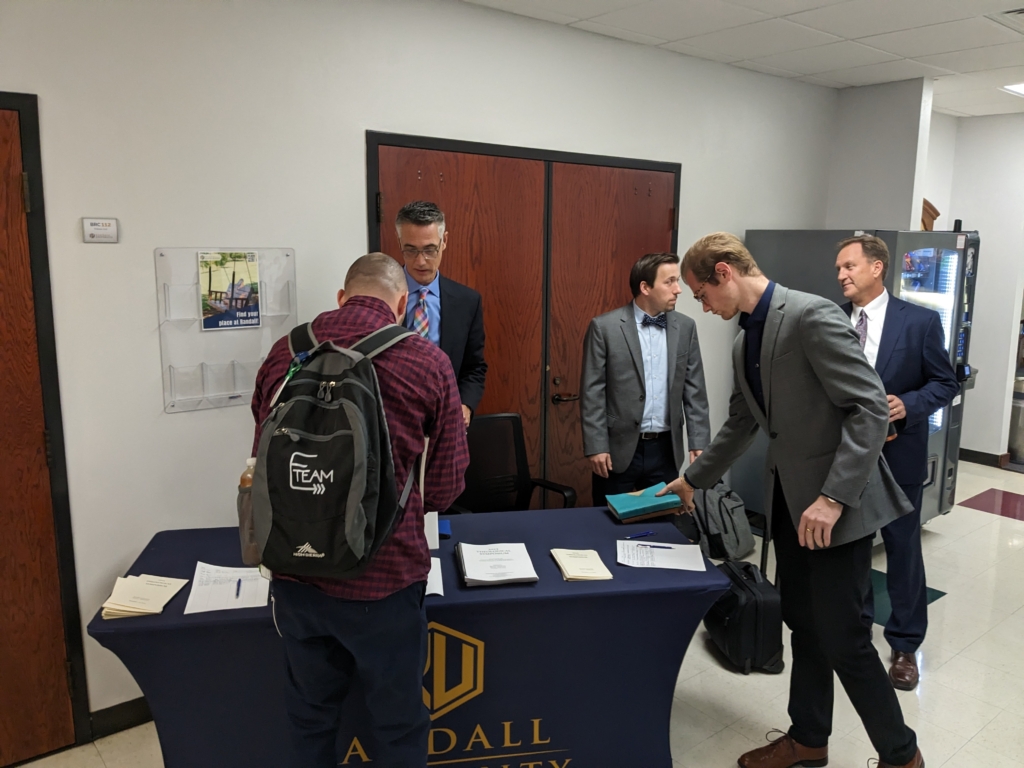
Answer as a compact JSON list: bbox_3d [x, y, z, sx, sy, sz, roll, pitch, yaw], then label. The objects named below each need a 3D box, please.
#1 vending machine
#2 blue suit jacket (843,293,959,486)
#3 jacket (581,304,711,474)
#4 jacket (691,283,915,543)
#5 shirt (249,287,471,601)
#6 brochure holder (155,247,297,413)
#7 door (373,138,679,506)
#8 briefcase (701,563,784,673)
[{"bbox_3d":[2.033,0.009,4.806,0.955,1.810,0.915,-7,12,-38],"label":"vending machine"},{"bbox_3d":[1.450,0.022,3.147,0.340,0.770,0.540,-8,13,-41],"label":"blue suit jacket"},{"bbox_3d":[0.555,0.017,3.318,0.550,0.720,0.280,-1,10,-8],"label":"jacket"},{"bbox_3d":[0.925,0.086,2.549,0.550,0.790,0.580,-3,10,-15],"label":"jacket"},{"bbox_3d":[-0.345,0.168,1.985,0.530,0.760,0.400,1,10,8],"label":"shirt"},{"bbox_3d":[-1.014,-0.200,2.917,0.500,0.585,0.065,-7,12,-38],"label":"brochure holder"},{"bbox_3d":[0.167,-0.009,3.951,1.850,2.150,0.080,-7,12,-38],"label":"door"},{"bbox_3d":[0.968,0.987,3.465,0.210,0.360,0.400,-1,10,-8],"label":"briefcase"}]

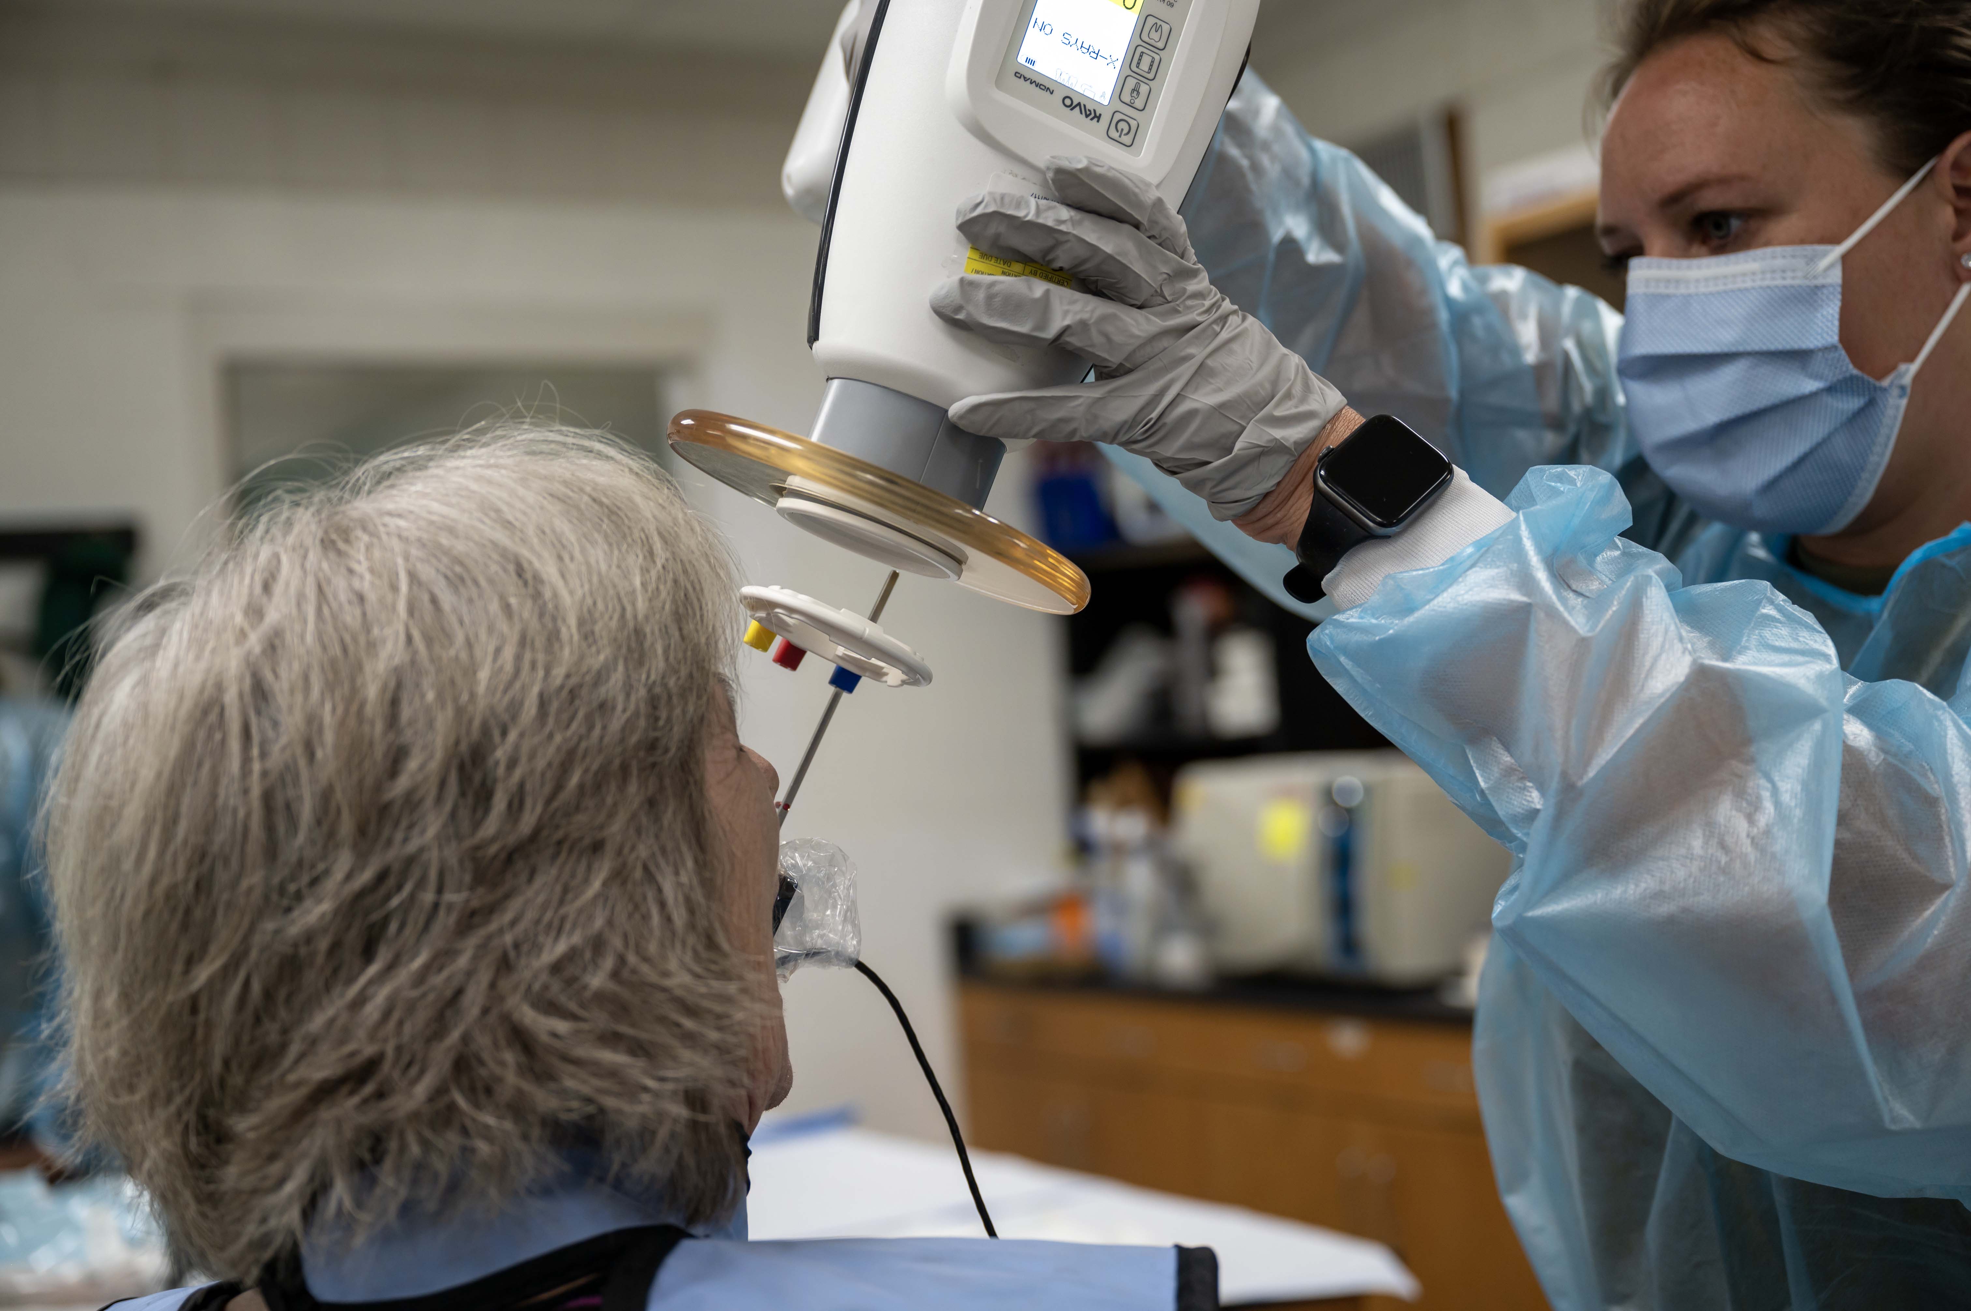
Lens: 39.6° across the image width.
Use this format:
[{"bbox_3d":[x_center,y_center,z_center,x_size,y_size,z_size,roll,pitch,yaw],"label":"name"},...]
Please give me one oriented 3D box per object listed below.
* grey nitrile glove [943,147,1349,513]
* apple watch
[{"bbox_3d":[0.051,-0.106,0.920,0.148,0.090,0.075,30,-13,-1],"label":"grey nitrile glove"},{"bbox_3d":[0.125,-0.044,0.910,0.056,0.038,0.052,-40,-19,-28],"label":"apple watch"}]

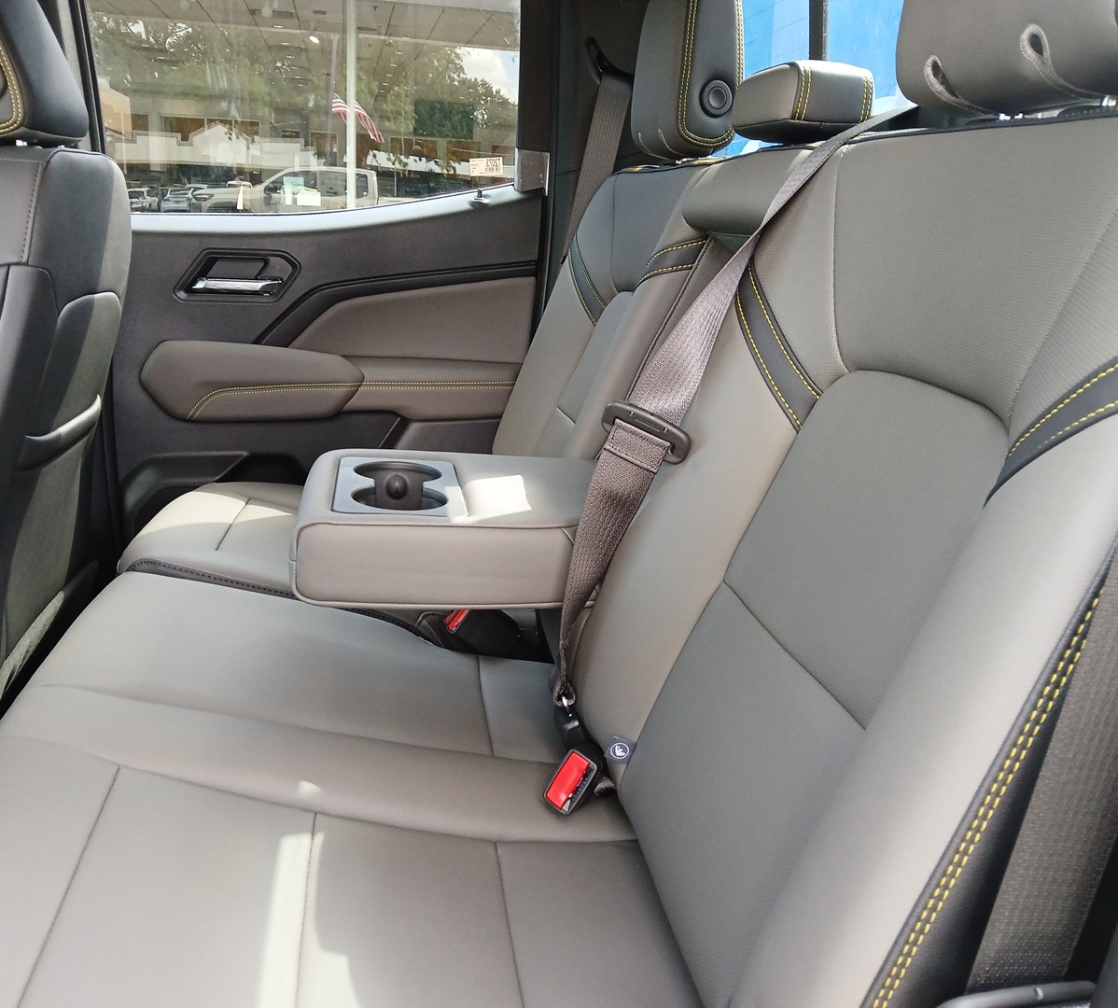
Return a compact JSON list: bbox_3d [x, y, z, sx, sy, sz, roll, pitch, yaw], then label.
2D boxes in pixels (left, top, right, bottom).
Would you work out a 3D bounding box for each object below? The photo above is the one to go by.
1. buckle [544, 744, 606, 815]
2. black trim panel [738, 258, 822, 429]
[{"bbox_3d":[0.015,0.208,0.759,0.024,0.041,0.060,30,-5,17],"label":"buckle"},{"bbox_3d":[0.159,-0.115,0.735,0.035,0.060,0.200,18,35,-15],"label":"black trim panel"}]

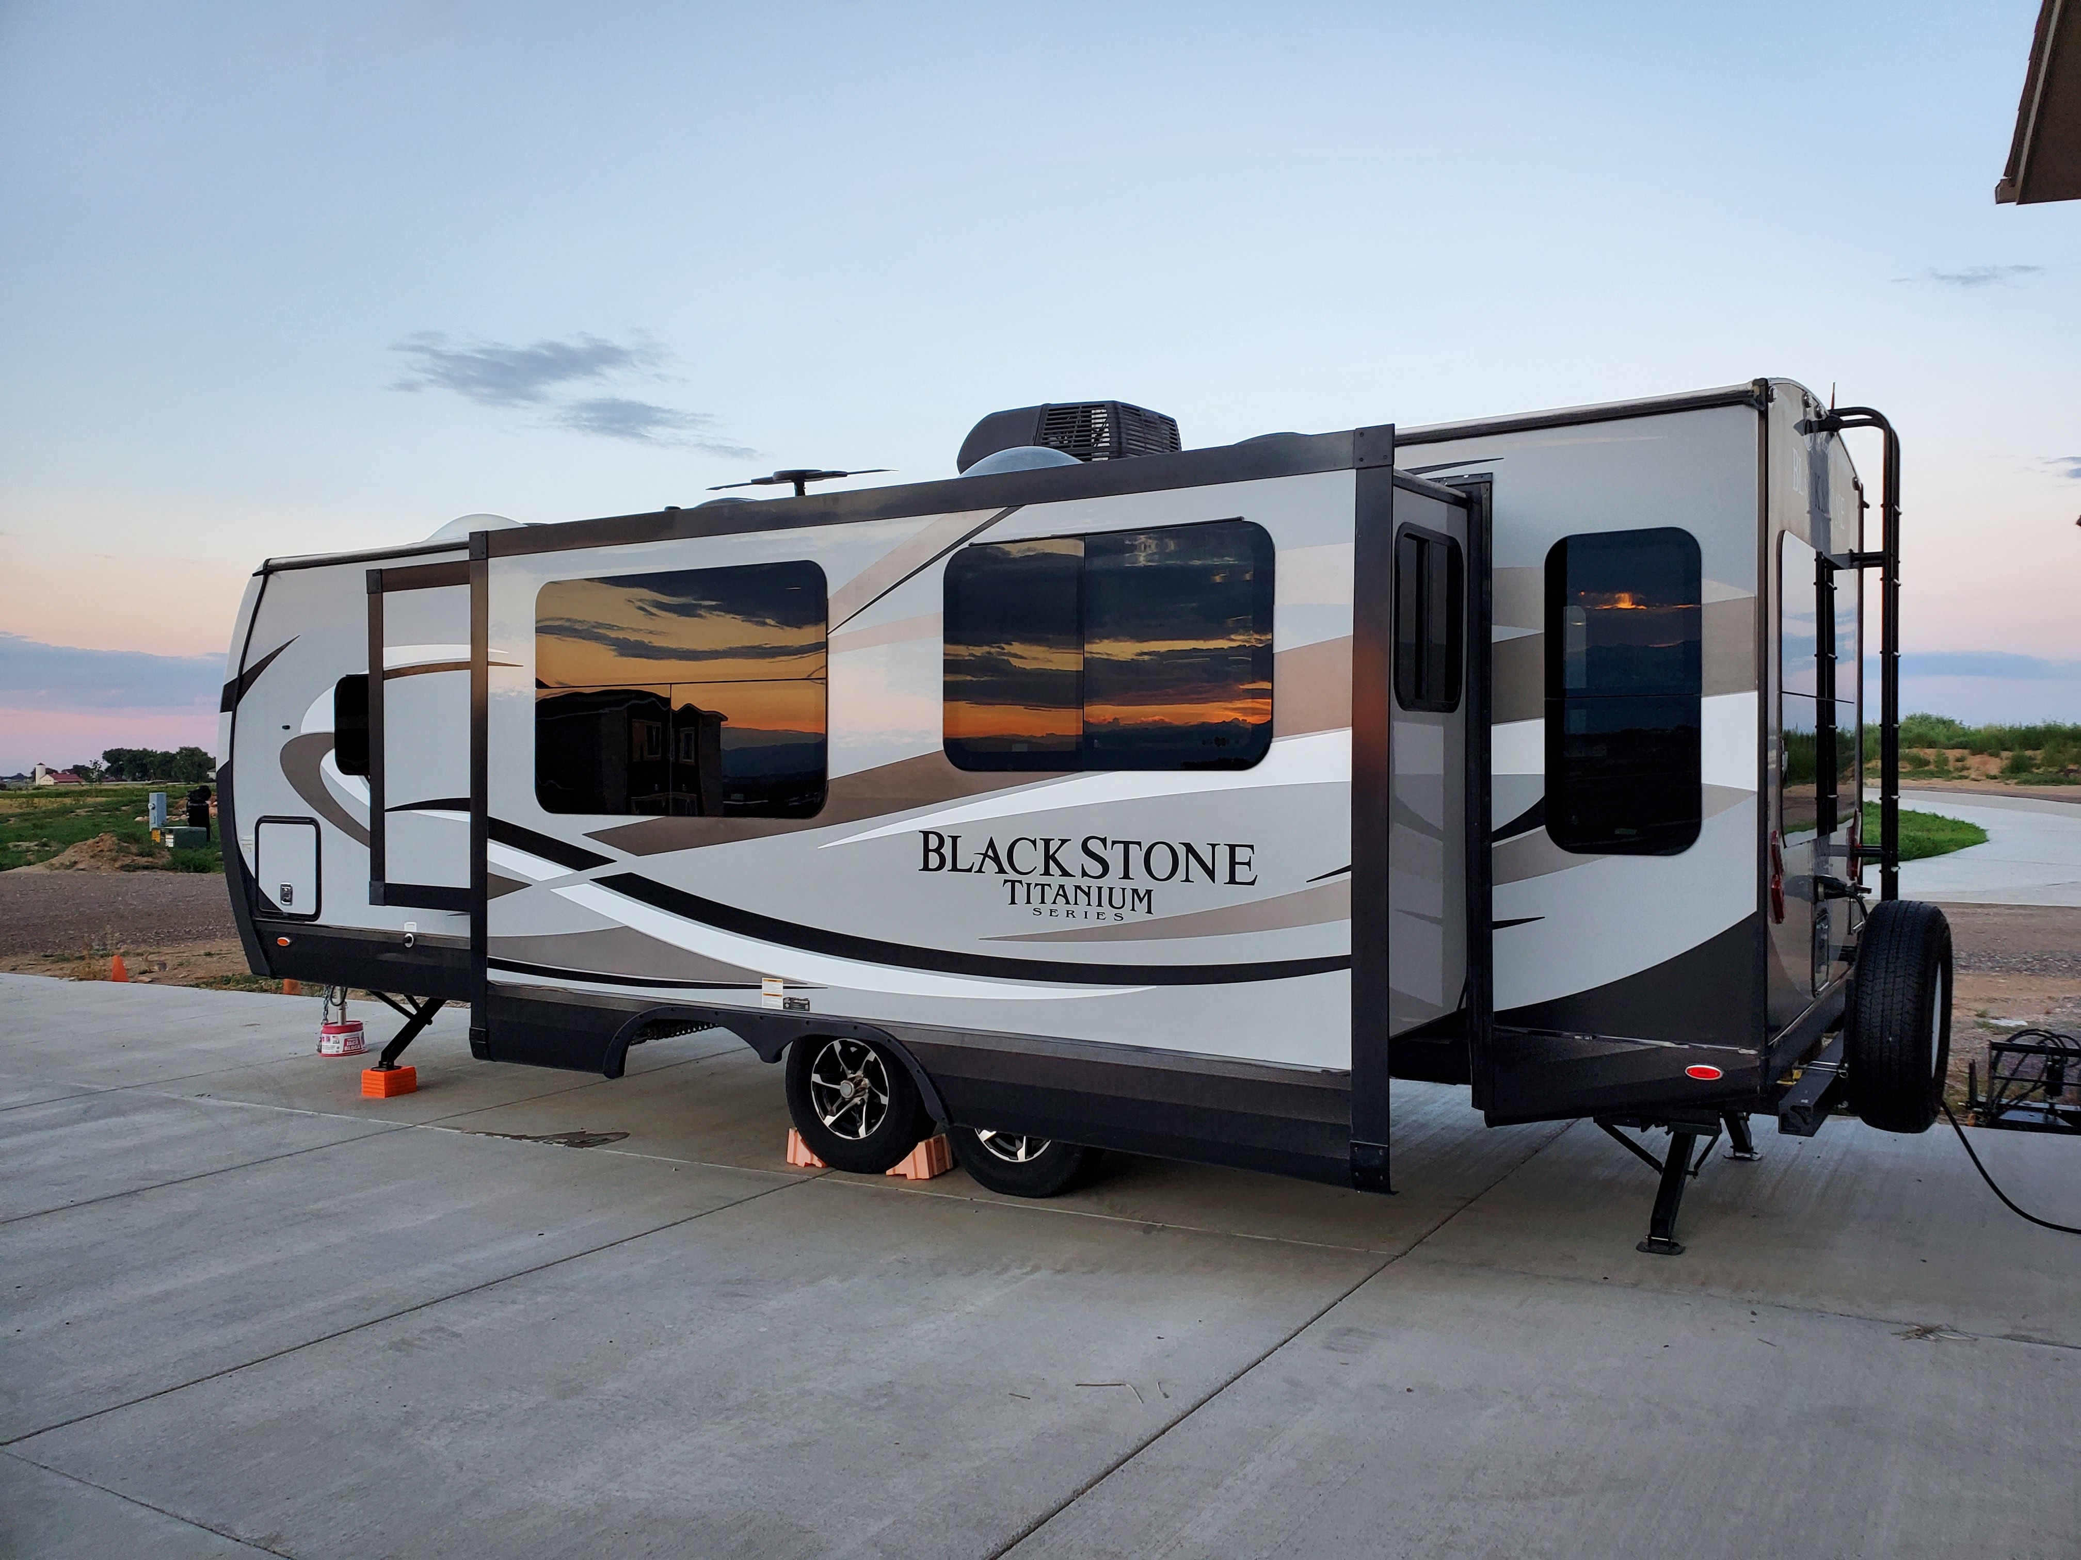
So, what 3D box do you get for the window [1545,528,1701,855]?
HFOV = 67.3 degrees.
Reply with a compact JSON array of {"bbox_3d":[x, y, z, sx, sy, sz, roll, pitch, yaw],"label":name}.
[{"bbox_3d":[1.876,-0.276,5.041,0.486,1.043,0.050,0,1,33],"label":"window"}]

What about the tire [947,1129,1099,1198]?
[{"bbox_3d":[-0.032,1.326,6.468,0.750,0.750,0.225,0,1,33],"label":"tire"}]

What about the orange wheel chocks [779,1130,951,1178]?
[{"bbox_3d":[-0.744,1.612,6.816,0.741,0.150,0.190,-2,0,32],"label":"orange wheel chocks"}]

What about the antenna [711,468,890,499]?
[{"bbox_3d":[-1.281,-1.557,8.298,1.100,0.270,0.350,0,1,33],"label":"antenna"}]

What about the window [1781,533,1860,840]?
[{"bbox_3d":[2.872,-0.302,5.802,0.050,1.035,1.900,0,1,33],"label":"window"}]

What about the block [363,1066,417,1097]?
[{"bbox_3d":[-3.828,1.785,9.200,0.216,0.155,0.216,0,1,33],"label":"block"}]

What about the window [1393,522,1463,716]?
[{"bbox_3d":[1.230,-0.502,4.957,0.050,0.580,0.642,0,1,33],"label":"window"}]

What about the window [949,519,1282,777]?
[{"bbox_3d":[0.195,-0.430,5.239,1.283,0.803,0.050,0,1,33],"label":"window"}]

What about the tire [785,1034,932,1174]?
[{"bbox_3d":[-0.768,1.343,6.944,0.750,0.750,0.225,0,1,33],"label":"tire"}]

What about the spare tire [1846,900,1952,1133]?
[{"bbox_3d":[2.734,0.753,4.973,0.235,0.750,0.750,0,1,33],"label":"spare tire"}]

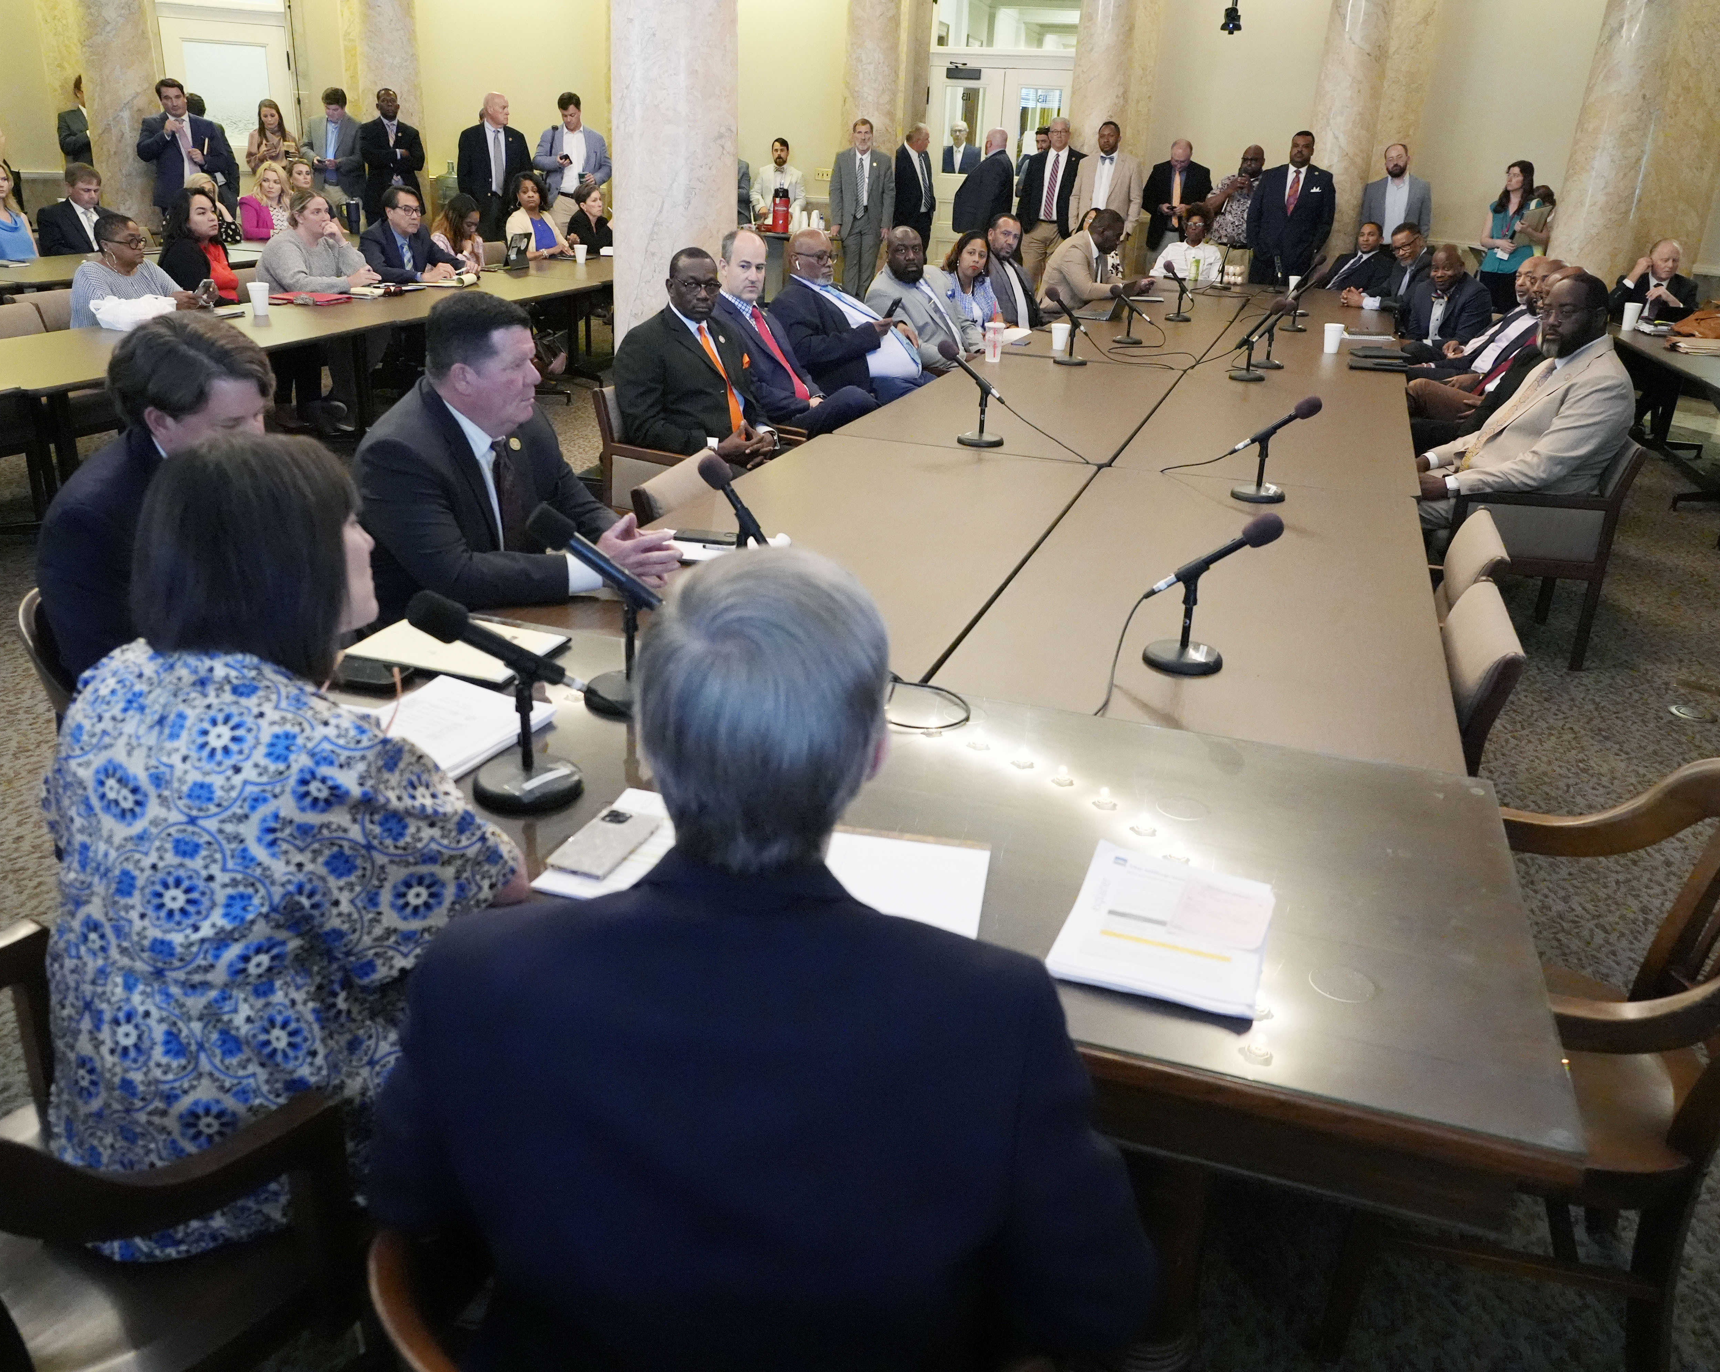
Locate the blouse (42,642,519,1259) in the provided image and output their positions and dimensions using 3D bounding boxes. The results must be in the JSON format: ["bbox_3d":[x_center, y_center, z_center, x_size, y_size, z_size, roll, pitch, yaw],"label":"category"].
[{"bbox_3d":[-0.640,0.275,1.545,0.500,0.630,0.450,18,26,34],"label":"blouse"}]

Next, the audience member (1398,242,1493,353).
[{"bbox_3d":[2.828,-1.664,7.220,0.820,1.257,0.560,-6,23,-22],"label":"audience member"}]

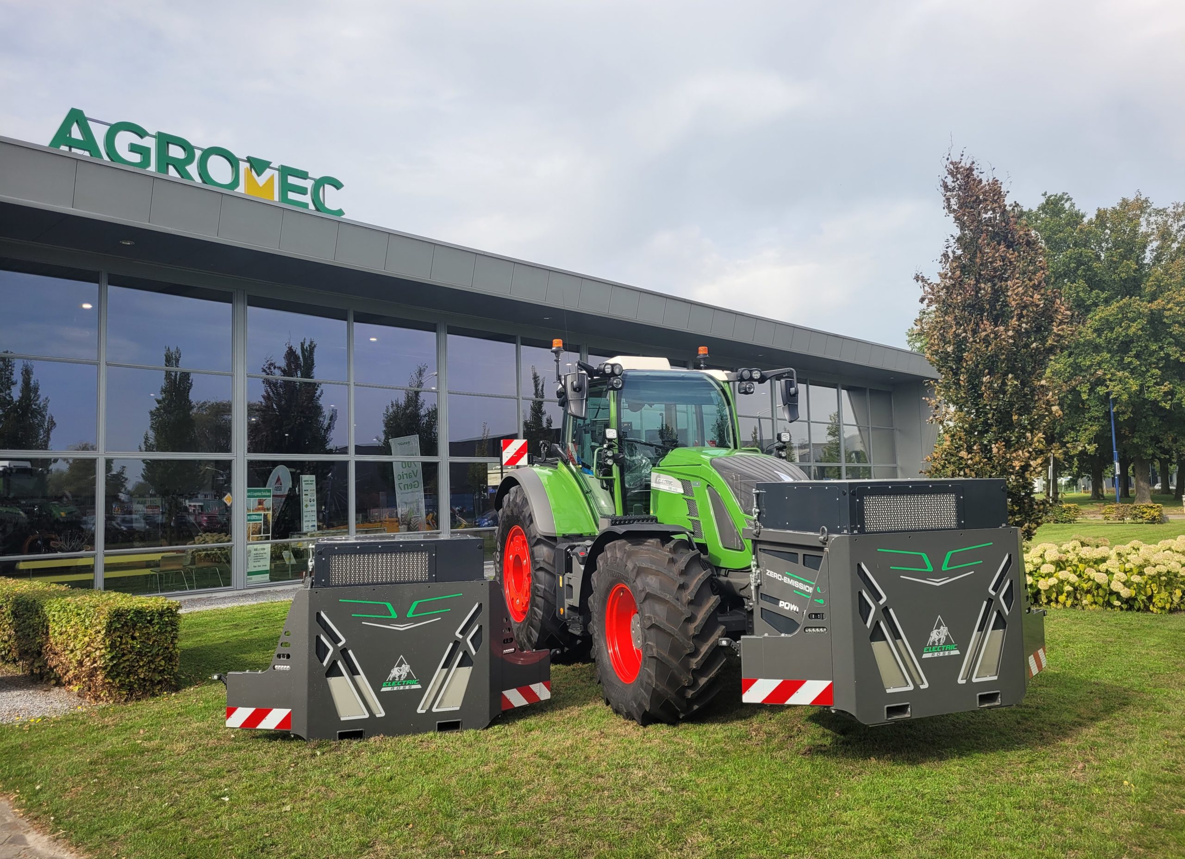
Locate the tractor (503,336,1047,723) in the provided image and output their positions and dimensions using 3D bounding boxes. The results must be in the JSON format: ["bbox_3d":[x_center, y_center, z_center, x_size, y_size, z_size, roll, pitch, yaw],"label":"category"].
[{"bbox_3d":[0.986,0.628,8.157,2.520,3.280,6.020,0,-4,-21],"label":"tractor"}]

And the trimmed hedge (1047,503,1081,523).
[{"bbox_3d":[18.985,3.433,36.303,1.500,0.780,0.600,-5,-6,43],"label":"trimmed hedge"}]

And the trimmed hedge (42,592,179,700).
[{"bbox_3d":[-4.643,2.051,8.574,1.650,0.800,0.630,-5,-6,43],"label":"trimmed hedge"}]

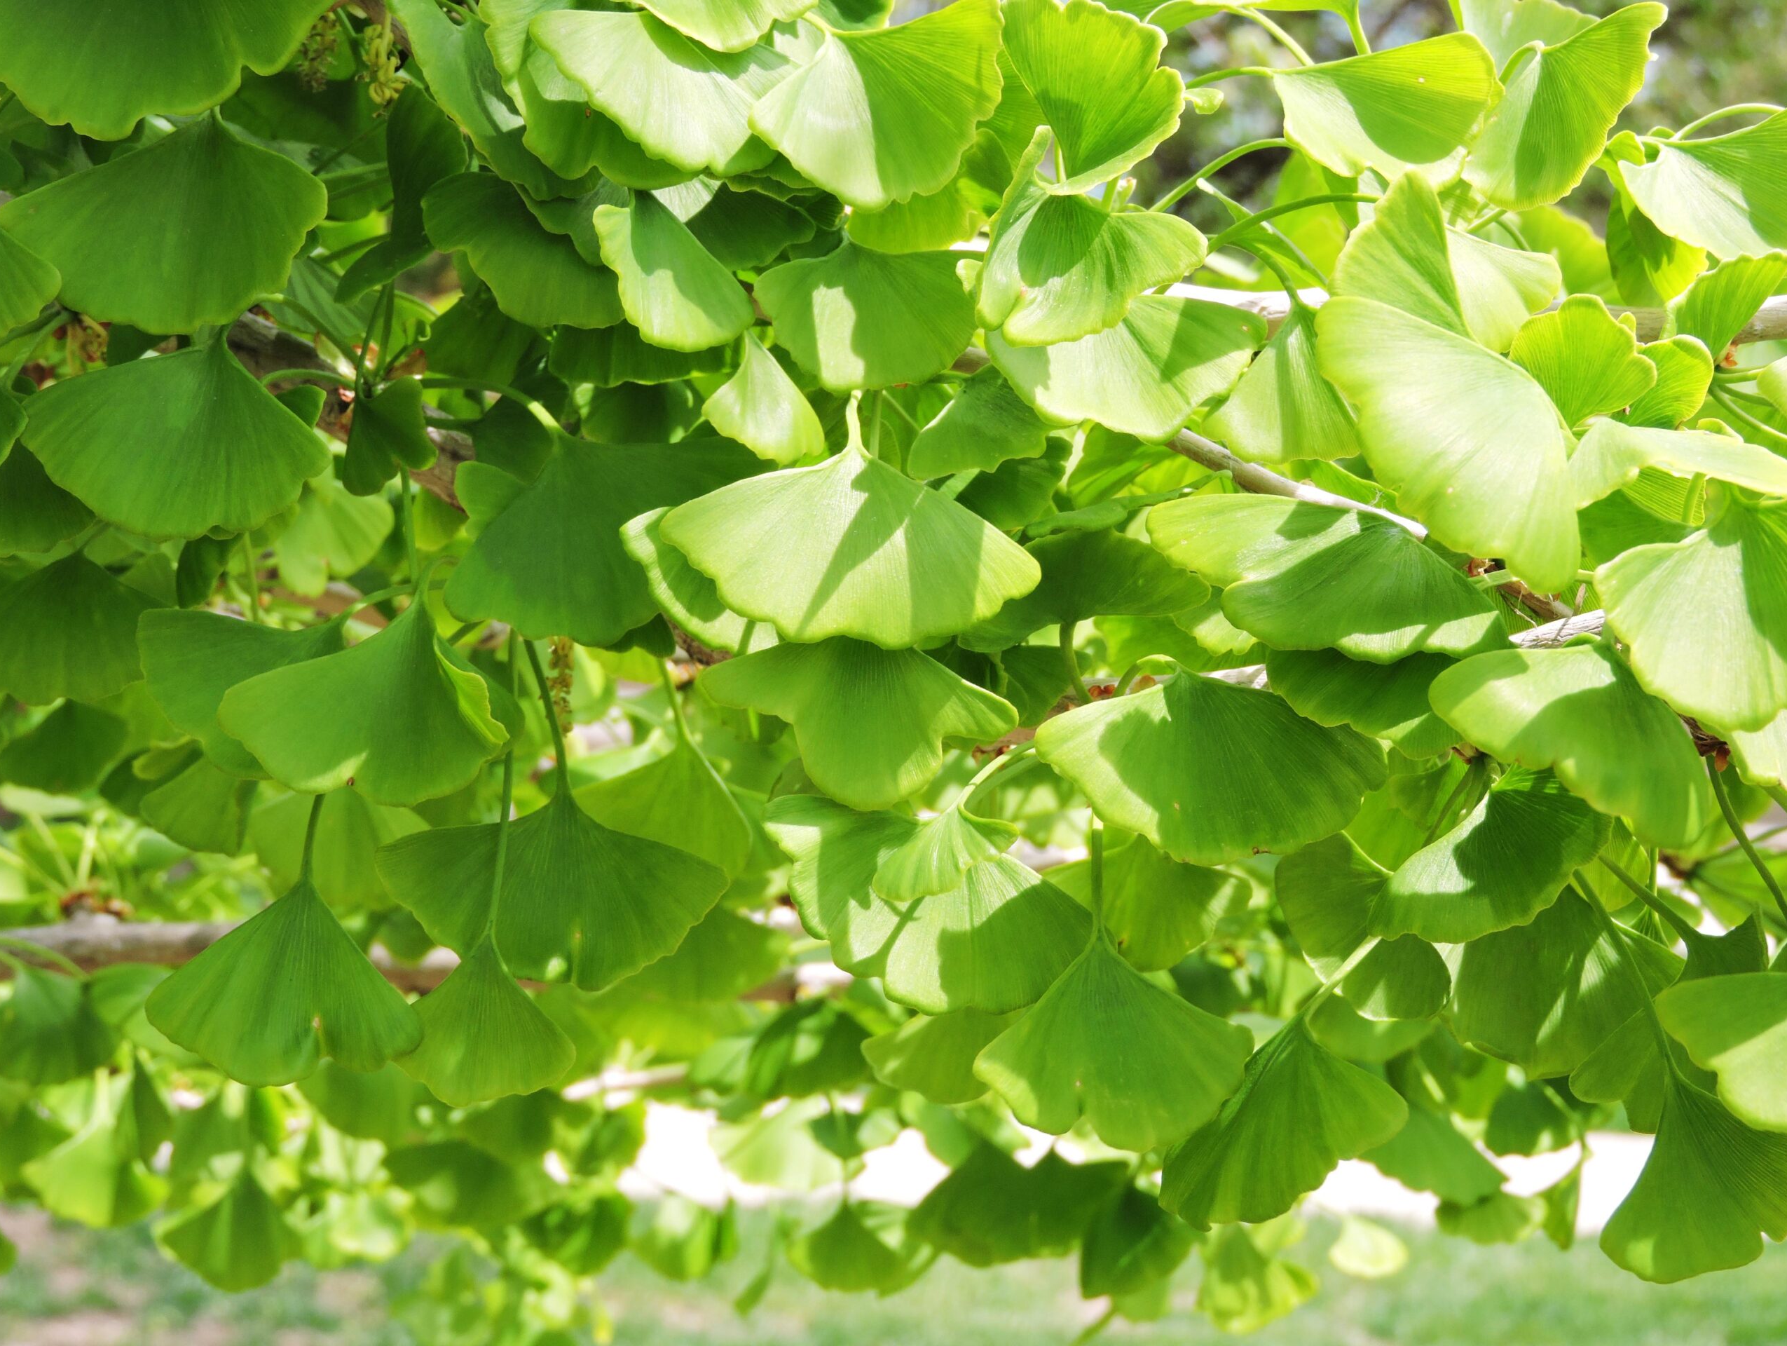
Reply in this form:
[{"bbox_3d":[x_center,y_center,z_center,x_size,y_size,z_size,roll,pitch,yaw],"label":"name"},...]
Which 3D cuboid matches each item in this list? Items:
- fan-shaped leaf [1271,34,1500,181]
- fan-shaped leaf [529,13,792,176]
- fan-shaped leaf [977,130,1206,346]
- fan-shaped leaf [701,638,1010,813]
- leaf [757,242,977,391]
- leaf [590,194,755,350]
[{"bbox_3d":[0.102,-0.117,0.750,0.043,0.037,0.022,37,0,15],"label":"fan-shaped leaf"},{"bbox_3d":[-0.048,-0.120,0.750,0.056,0.018,0.031,27,48,0],"label":"fan-shaped leaf"},{"bbox_3d":[0.040,-0.087,0.730,0.045,0.038,0.030,8,-20,5],"label":"fan-shaped leaf"},{"bbox_3d":[-0.007,0.008,0.745,0.066,0.040,0.020,6,-25,0],"label":"fan-shaped leaf"},{"bbox_3d":[-0.005,-0.074,0.755,0.045,0.030,0.016,-2,-25,0],"label":"leaf"},{"bbox_3d":[-0.045,-0.082,0.745,0.037,0.027,0.020,25,-25,10],"label":"leaf"}]

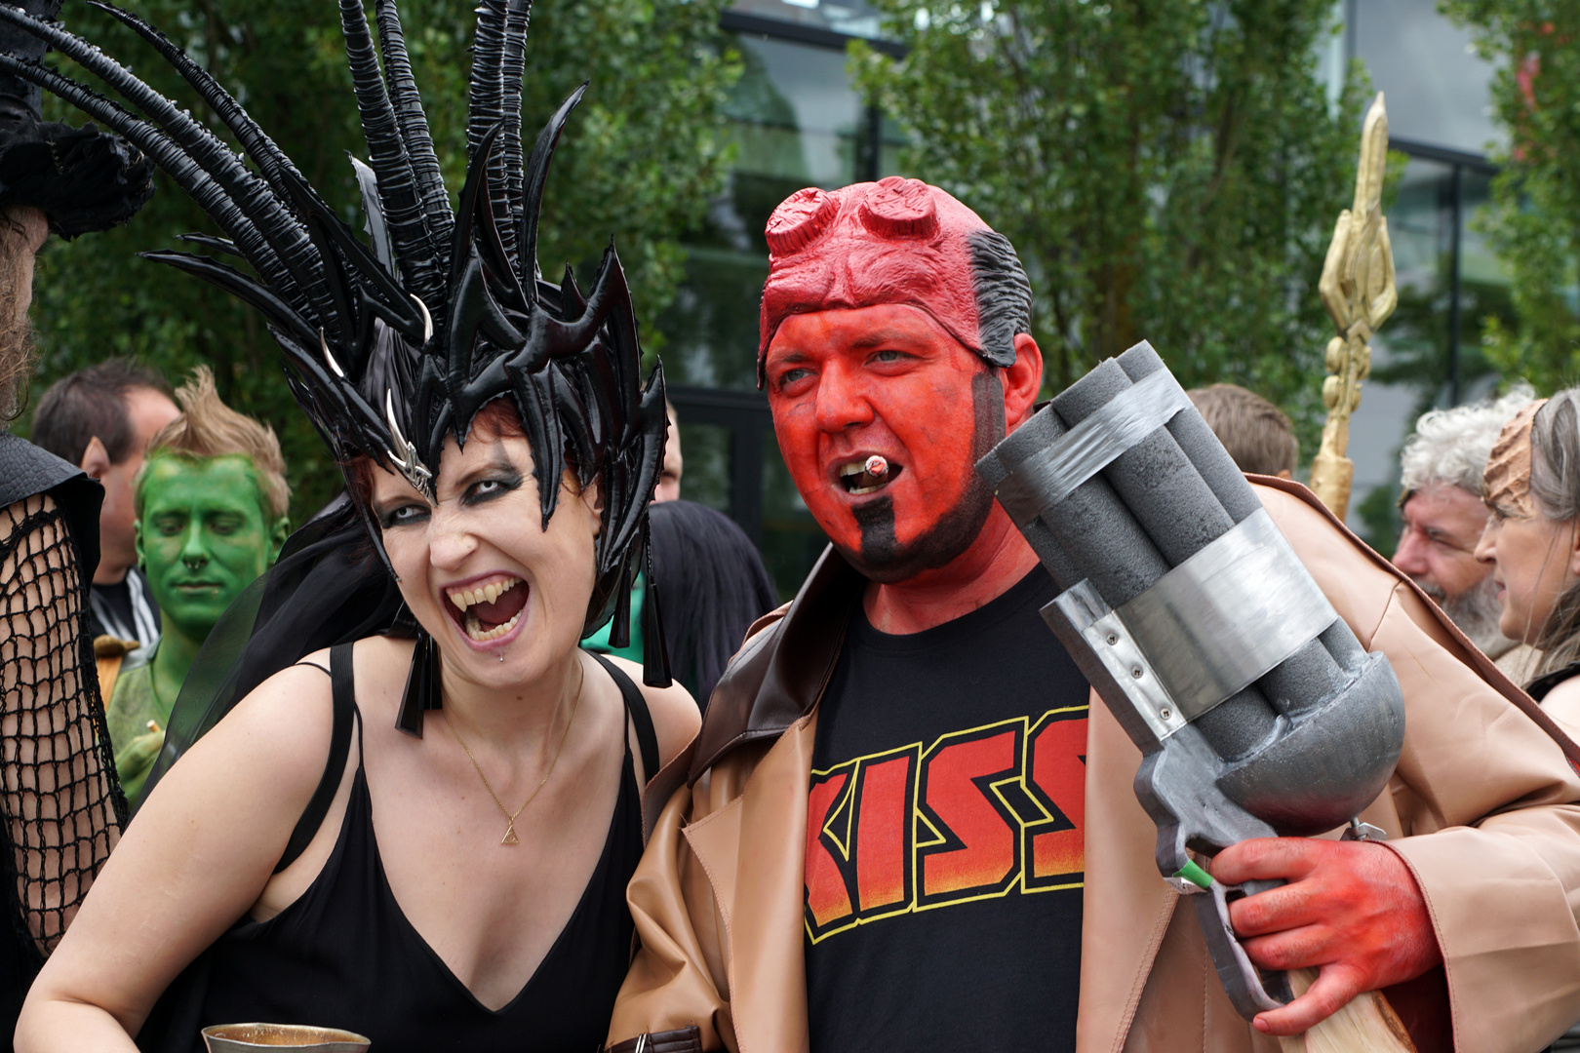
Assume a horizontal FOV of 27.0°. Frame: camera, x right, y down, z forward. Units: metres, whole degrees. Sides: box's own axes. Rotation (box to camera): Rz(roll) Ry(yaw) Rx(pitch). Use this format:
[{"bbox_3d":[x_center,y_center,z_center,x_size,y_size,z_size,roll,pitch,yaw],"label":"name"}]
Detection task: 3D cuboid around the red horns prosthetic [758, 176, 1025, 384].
[{"bbox_3d":[0.066,-0.151,2.070,0.175,0.140,0.205,-8,-4,23],"label":"red horns prosthetic"}]

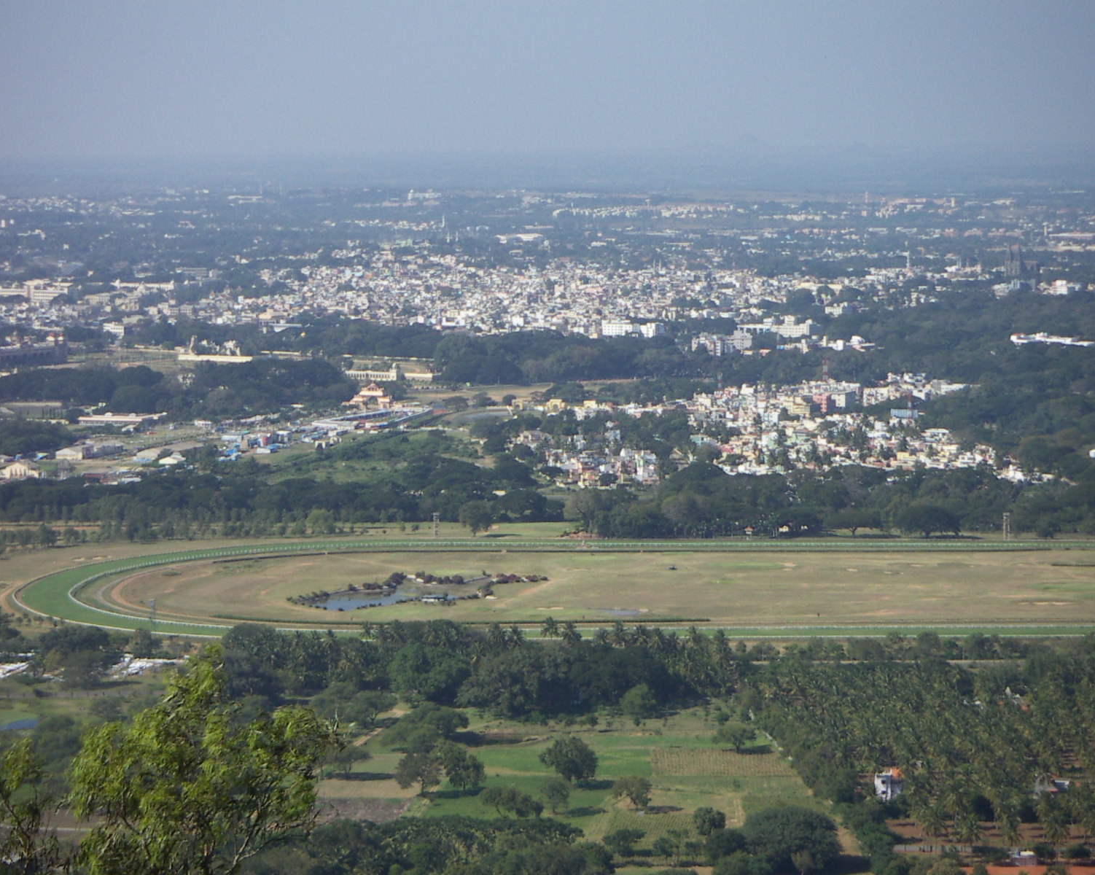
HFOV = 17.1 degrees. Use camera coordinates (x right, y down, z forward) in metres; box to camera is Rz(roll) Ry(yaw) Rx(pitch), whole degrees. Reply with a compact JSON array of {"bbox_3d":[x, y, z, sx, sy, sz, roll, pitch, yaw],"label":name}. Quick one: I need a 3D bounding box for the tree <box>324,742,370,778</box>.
[{"bbox_3d":[-68.240,110.570,1248.990,15.960,10.740,15.160,-1,5,-3],"label":"tree"}]

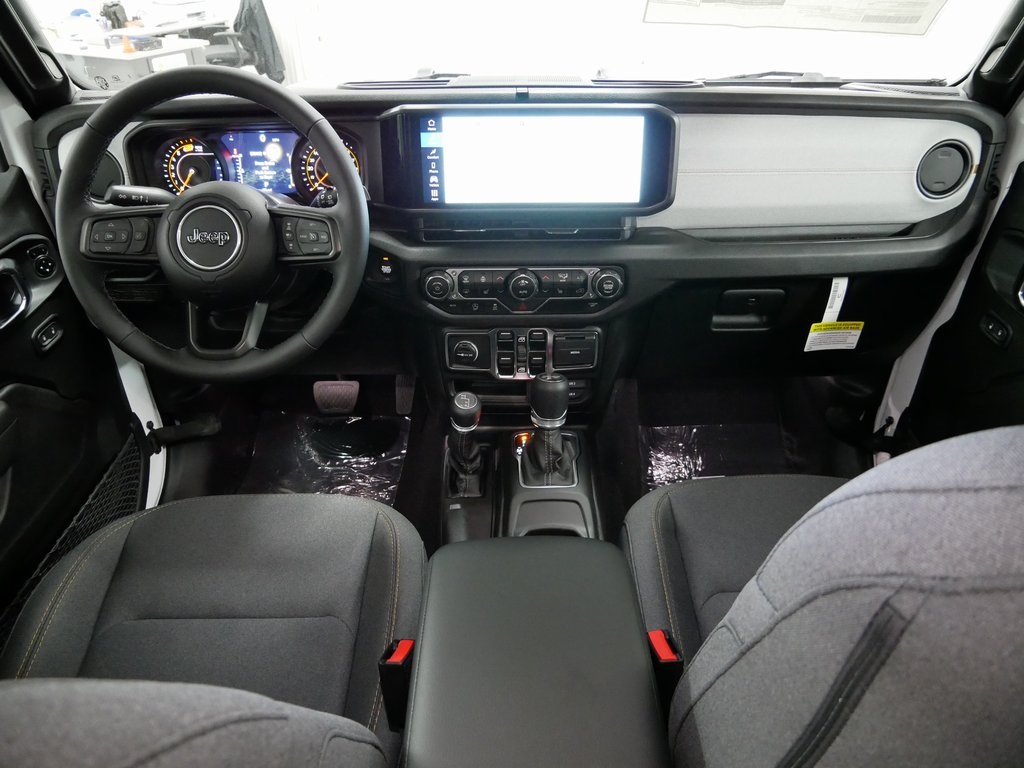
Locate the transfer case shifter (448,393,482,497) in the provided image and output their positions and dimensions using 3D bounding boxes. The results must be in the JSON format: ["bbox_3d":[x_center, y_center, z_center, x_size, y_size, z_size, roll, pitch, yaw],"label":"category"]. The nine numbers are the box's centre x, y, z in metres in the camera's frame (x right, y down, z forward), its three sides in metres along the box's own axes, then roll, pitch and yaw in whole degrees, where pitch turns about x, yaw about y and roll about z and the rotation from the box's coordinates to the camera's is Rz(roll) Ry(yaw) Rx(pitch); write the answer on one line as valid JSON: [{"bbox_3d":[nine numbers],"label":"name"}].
[{"bbox_3d":[-0.069,0.074,1.042,0.051,0.148,0.100,0,30,0],"label":"transfer case shifter"}]

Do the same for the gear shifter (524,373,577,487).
[{"bbox_3d":[0.056,0.051,1.036,0.076,0.160,0.105,0,30,0],"label":"gear shifter"}]

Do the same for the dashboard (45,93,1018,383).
[{"bbox_3d":[0.013,-0.223,1.087,1.360,0.430,0.290,0,30,0],"label":"dashboard"}]

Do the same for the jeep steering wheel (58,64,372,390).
[{"bbox_3d":[-0.365,-0.193,0.885,0.380,0.380,0.095,0,8,-2],"label":"jeep steering wheel"}]

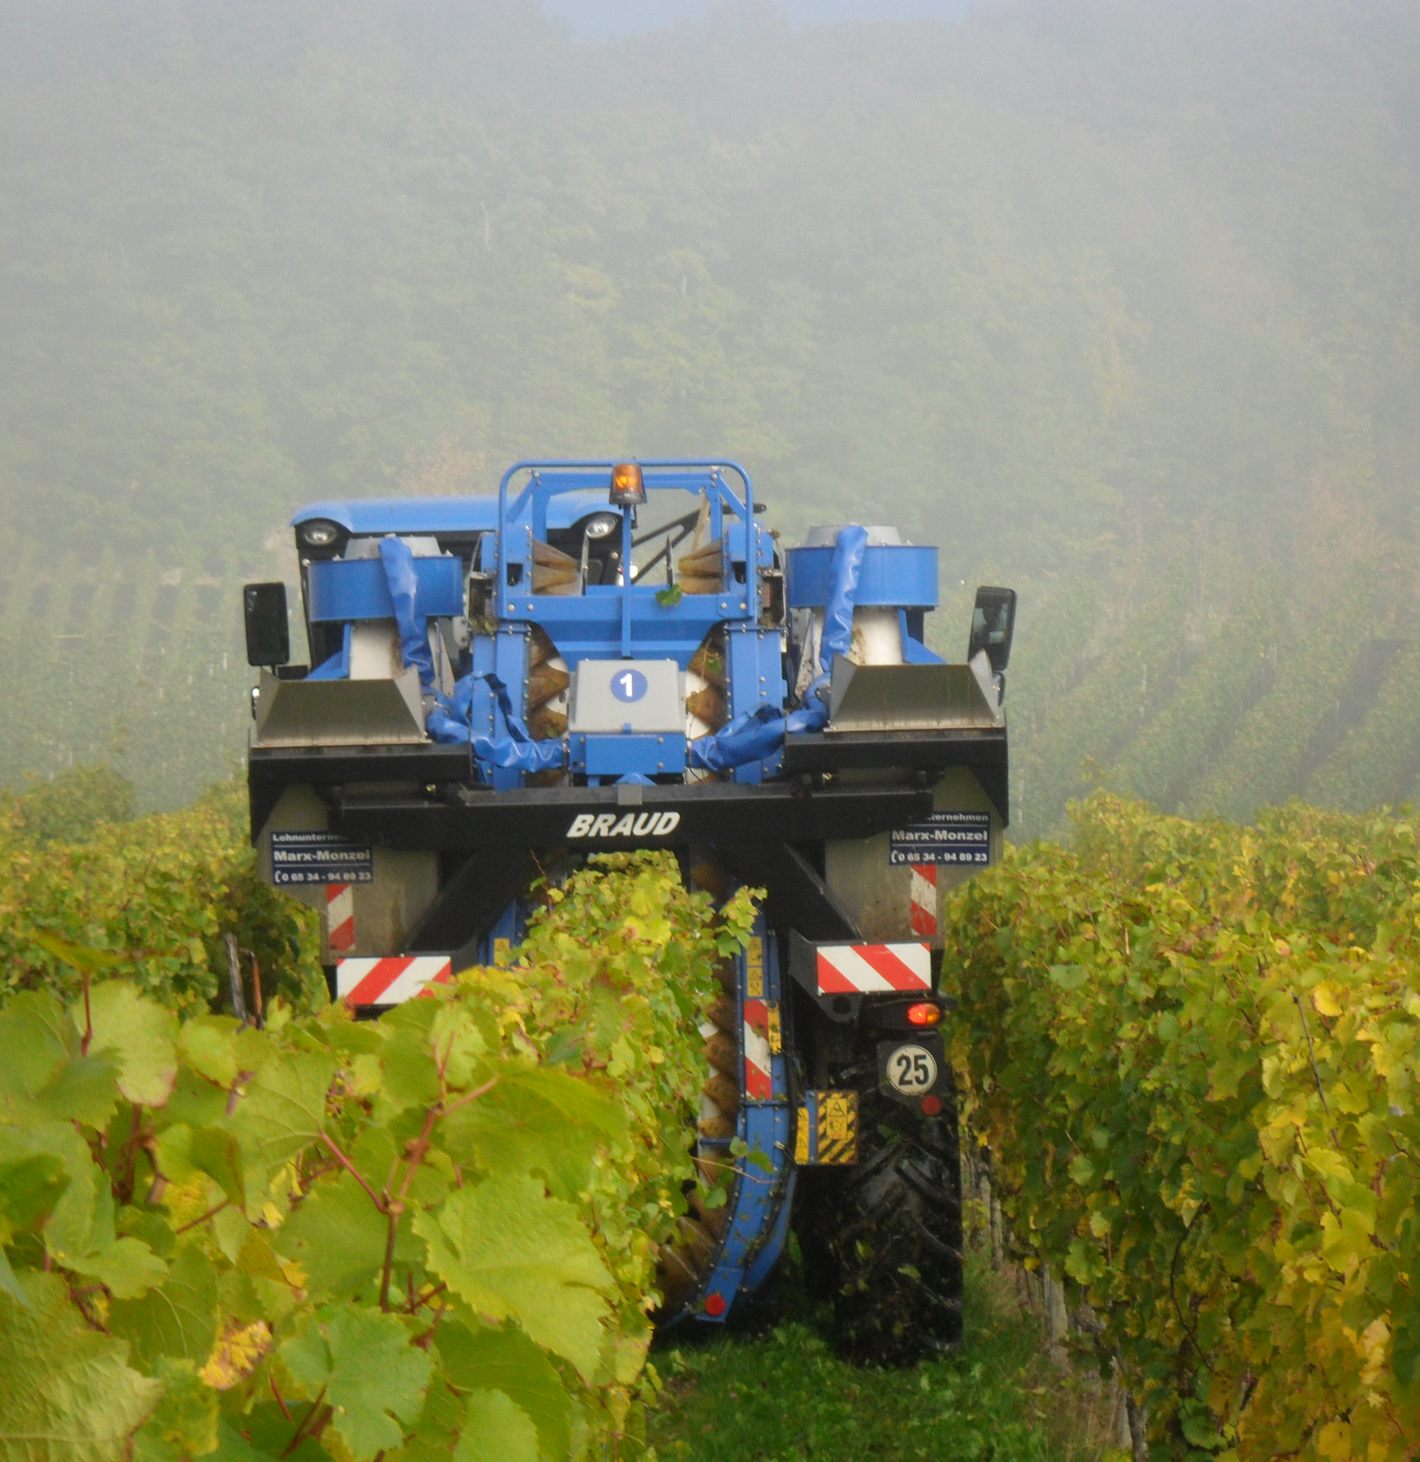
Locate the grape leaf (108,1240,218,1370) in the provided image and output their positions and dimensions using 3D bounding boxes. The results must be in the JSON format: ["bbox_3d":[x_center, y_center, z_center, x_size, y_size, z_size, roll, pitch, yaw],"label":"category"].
[{"bbox_3d":[-0.380,0.400,5.300,0.080,0.087,0.040,1,-1,0],"label":"grape leaf"}]

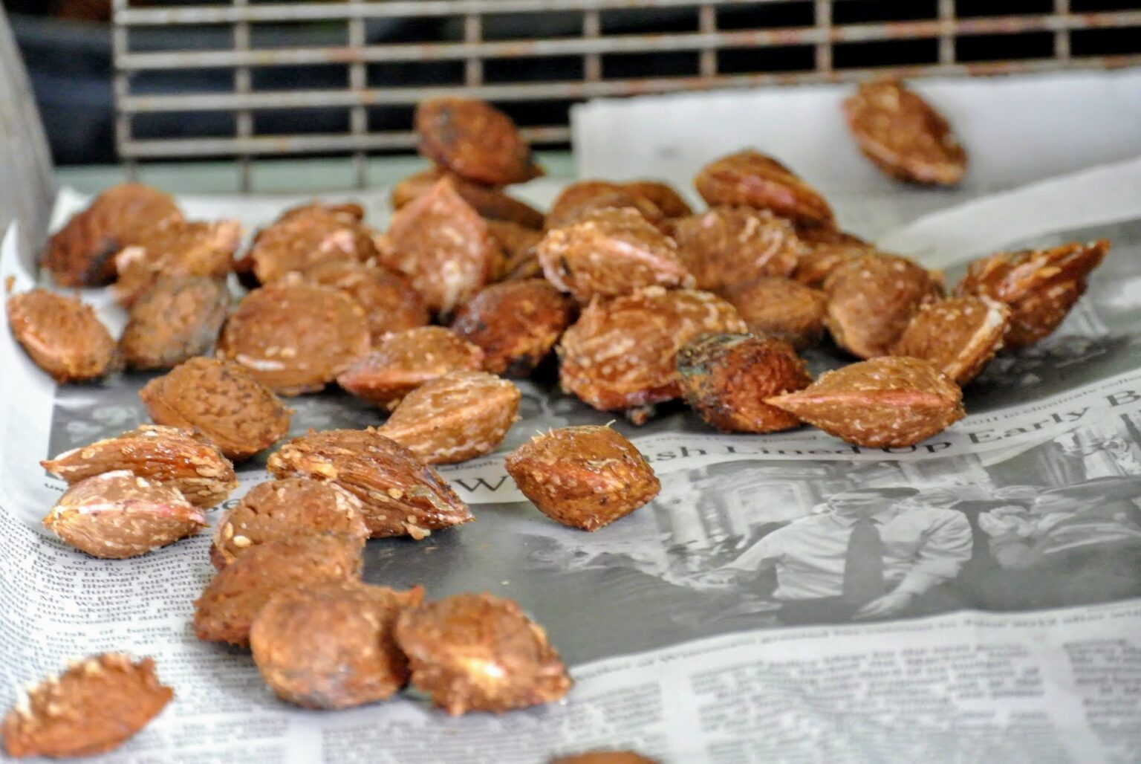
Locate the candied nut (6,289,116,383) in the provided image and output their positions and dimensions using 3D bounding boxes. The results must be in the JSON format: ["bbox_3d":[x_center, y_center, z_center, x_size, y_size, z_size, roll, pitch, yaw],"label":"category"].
[{"bbox_3d":[-0.108,-0.010,1.160,0.022,0.018,0.029,-12,32,-39],"label":"candied nut"}]

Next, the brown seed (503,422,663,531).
[{"bbox_3d":[0.003,0.019,1.085,0.032,0.019,0.025,8,22,20],"label":"brown seed"}]

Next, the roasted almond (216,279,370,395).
[{"bbox_3d":[-0.055,-0.009,1.074,0.030,0.018,0.027,0,42,0],"label":"roasted almond"}]

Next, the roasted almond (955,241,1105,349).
[{"bbox_3d":[0.088,-0.017,1.043,0.032,0.016,0.022,-30,27,-16],"label":"roasted almond"}]

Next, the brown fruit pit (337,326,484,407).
[{"bbox_3d":[-0.033,-0.003,1.140,0.032,0.017,0.025,-9,18,-23],"label":"brown fruit pit"}]

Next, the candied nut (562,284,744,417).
[{"bbox_3d":[0.015,-0.006,1.022,0.036,0.018,0.026,-9,54,-9],"label":"candied nut"}]

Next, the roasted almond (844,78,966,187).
[{"bbox_3d":[0.071,-0.053,1.165,0.031,0.014,0.021,34,49,15],"label":"roasted almond"}]

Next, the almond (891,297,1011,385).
[{"bbox_3d":[0.081,-0.009,1.158,0.025,0.016,0.031,4,29,24],"label":"almond"}]

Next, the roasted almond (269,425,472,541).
[{"bbox_3d":[-0.037,0.019,1.010,0.041,0.018,0.025,10,29,23],"label":"roasted almond"}]

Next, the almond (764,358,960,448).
[{"bbox_3d":[0.054,0.004,1.006,0.036,0.016,0.025,1,20,0],"label":"almond"}]

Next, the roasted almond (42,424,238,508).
[{"bbox_3d":[-0.083,0.016,1.053,0.038,0.015,0.020,5,27,10],"label":"roasted almond"}]

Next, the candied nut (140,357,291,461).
[{"bbox_3d":[-0.068,0.005,1.044,0.030,0.018,0.024,10,29,23],"label":"candied nut"}]

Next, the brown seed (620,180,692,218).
[{"bbox_3d":[0.012,-0.033,1.140,0.027,0.017,0.024,6,28,14],"label":"brown seed"}]

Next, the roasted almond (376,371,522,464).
[{"bbox_3d":[-0.023,0.007,1.042,0.029,0.017,0.022,-11,30,-26],"label":"roasted almond"}]

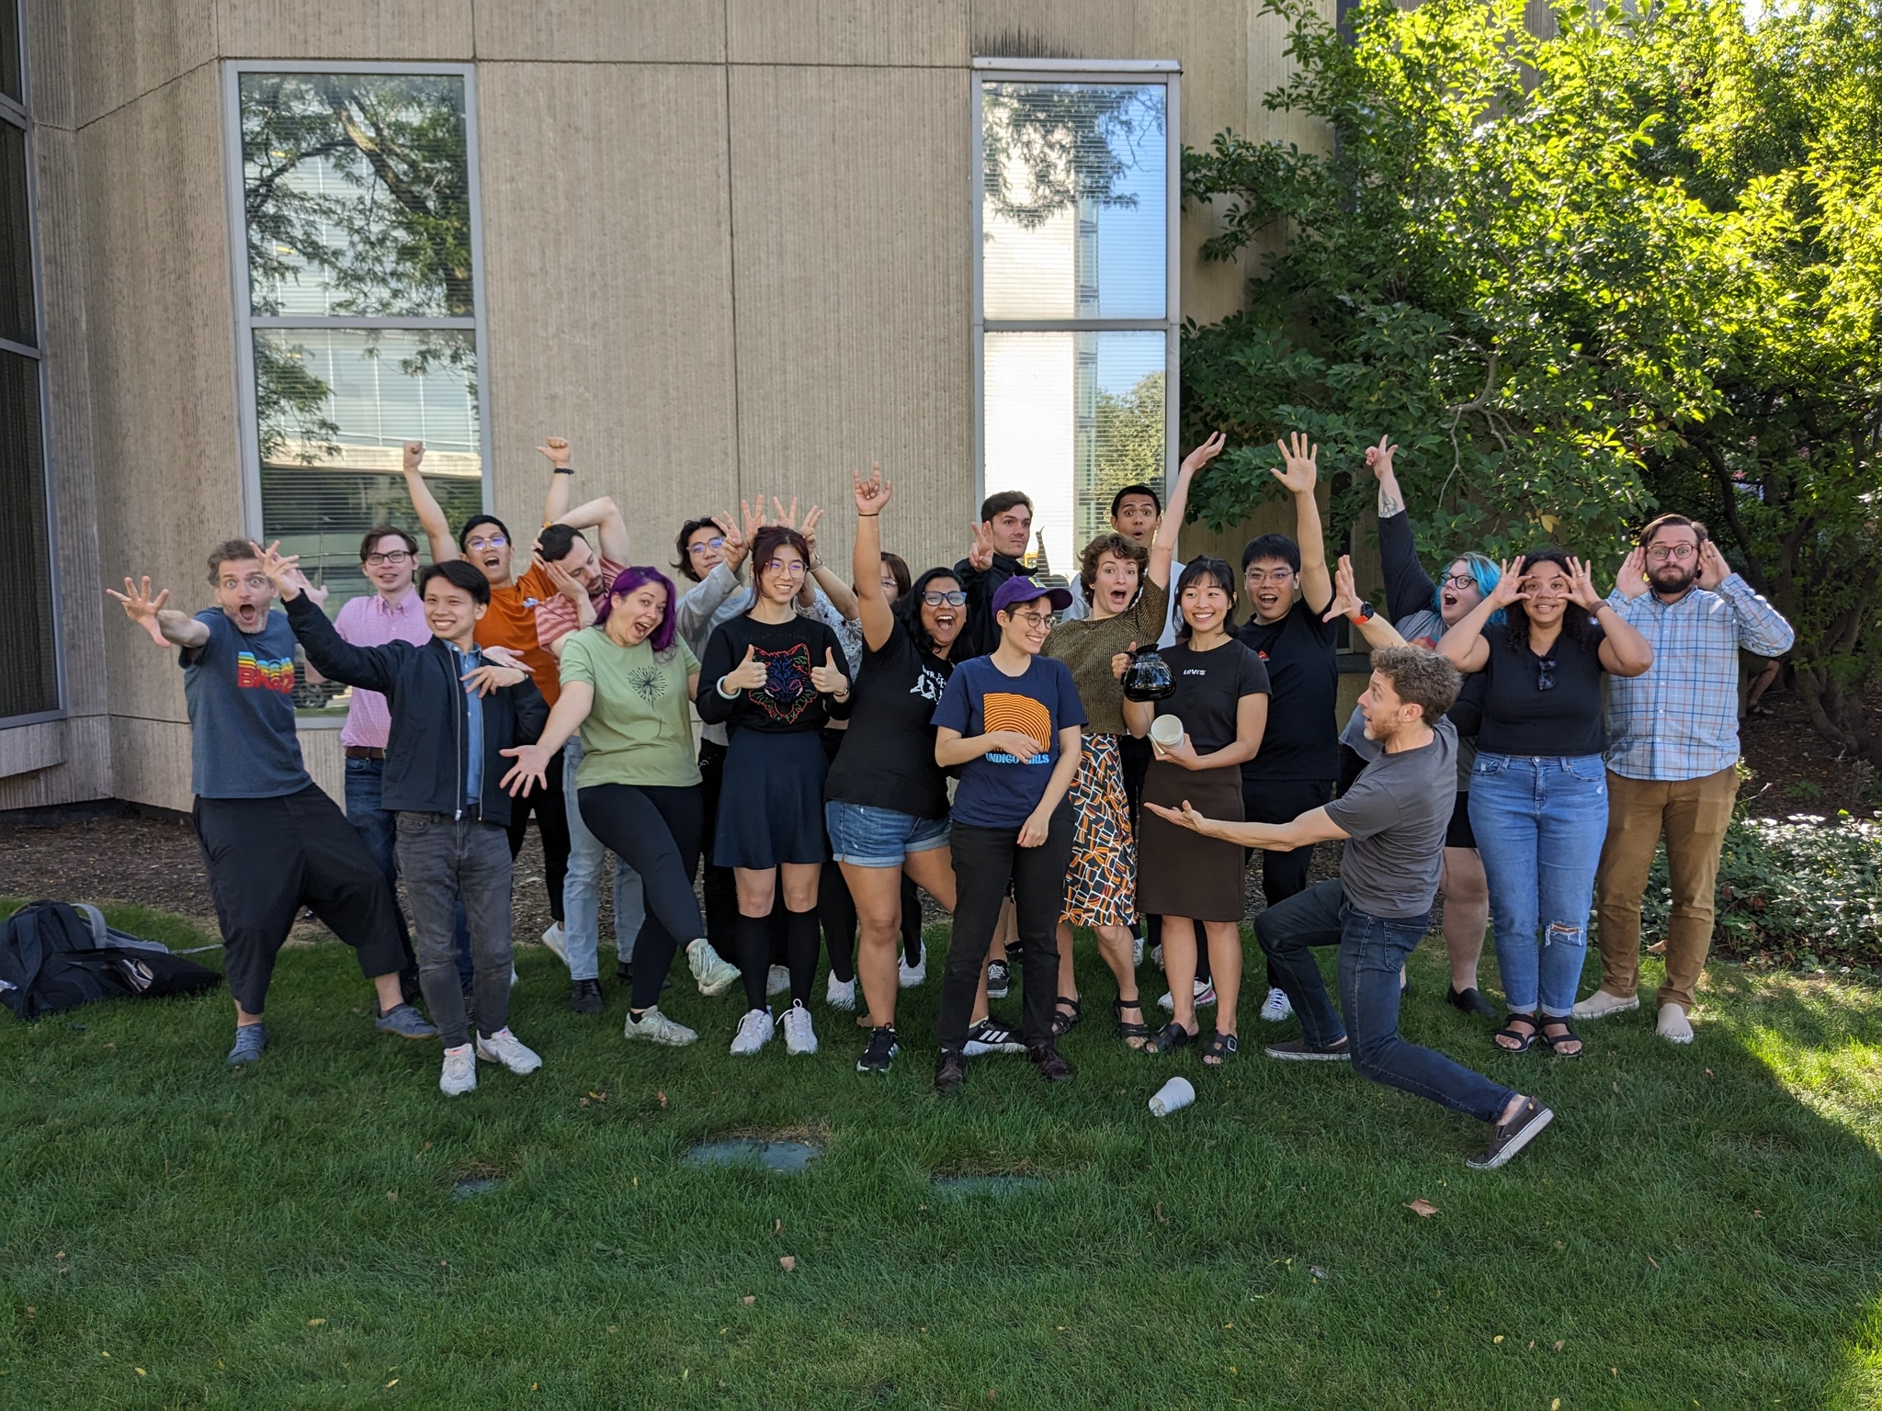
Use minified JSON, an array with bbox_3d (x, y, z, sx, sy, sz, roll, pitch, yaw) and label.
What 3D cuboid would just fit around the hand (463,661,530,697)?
[{"bbox_3d":[-1.414,-0.077,4.660,0.195,0.110,0.090,-1,5,0],"label":"hand"}]

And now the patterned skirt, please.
[{"bbox_3d":[0.508,0.418,5.000,0.360,0.670,0.290,0,5,8],"label":"patterned skirt"}]

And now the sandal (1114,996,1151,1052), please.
[{"bbox_3d":[0.628,1.045,4.840,0.100,0.110,0.255,-1,5,-7],"label":"sandal"}]

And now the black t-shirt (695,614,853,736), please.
[{"bbox_3d":[-0.534,-0.099,4.700,0.510,0.400,0.330,-1,5,-7],"label":"black t-shirt"}]

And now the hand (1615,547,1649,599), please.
[{"bbox_3d":[2.344,-0.451,4.980,0.100,0.180,0.060,11,5,-1],"label":"hand"}]

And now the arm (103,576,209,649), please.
[{"bbox_3d":[-2.220,-0.265,4.220,0.185,0.195,0.520,-2,5,-10],"label":"arm"}]

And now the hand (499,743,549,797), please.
[{"bbox_3d":[-1.287,0.203,4.550,0.150,0.160,0.075,-2,5,-8],"label":"hand"}]

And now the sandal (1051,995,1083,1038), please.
[{"bbox_3d":[0.422,1.067,5.060,0.095,0.090,0.255,2,6,29],"label":"sandal"}]

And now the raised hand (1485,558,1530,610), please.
[{"bbox_3d":[1.749,-0.377,4.530,0.135,0.165,0.100,-1,5,0],"label":"raised hand"}]

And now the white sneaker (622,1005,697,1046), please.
[{"bbox_3d":[-0.953,1.084,4.979,0.275,0.110,0.100,2,6,25],"label":"white sneaker"}]

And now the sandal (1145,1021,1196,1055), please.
[{"bbox_3d":[0.749,1.077,4.760,0.240,0.080,0.095,-5,7,-42],"label":"sandal"}]

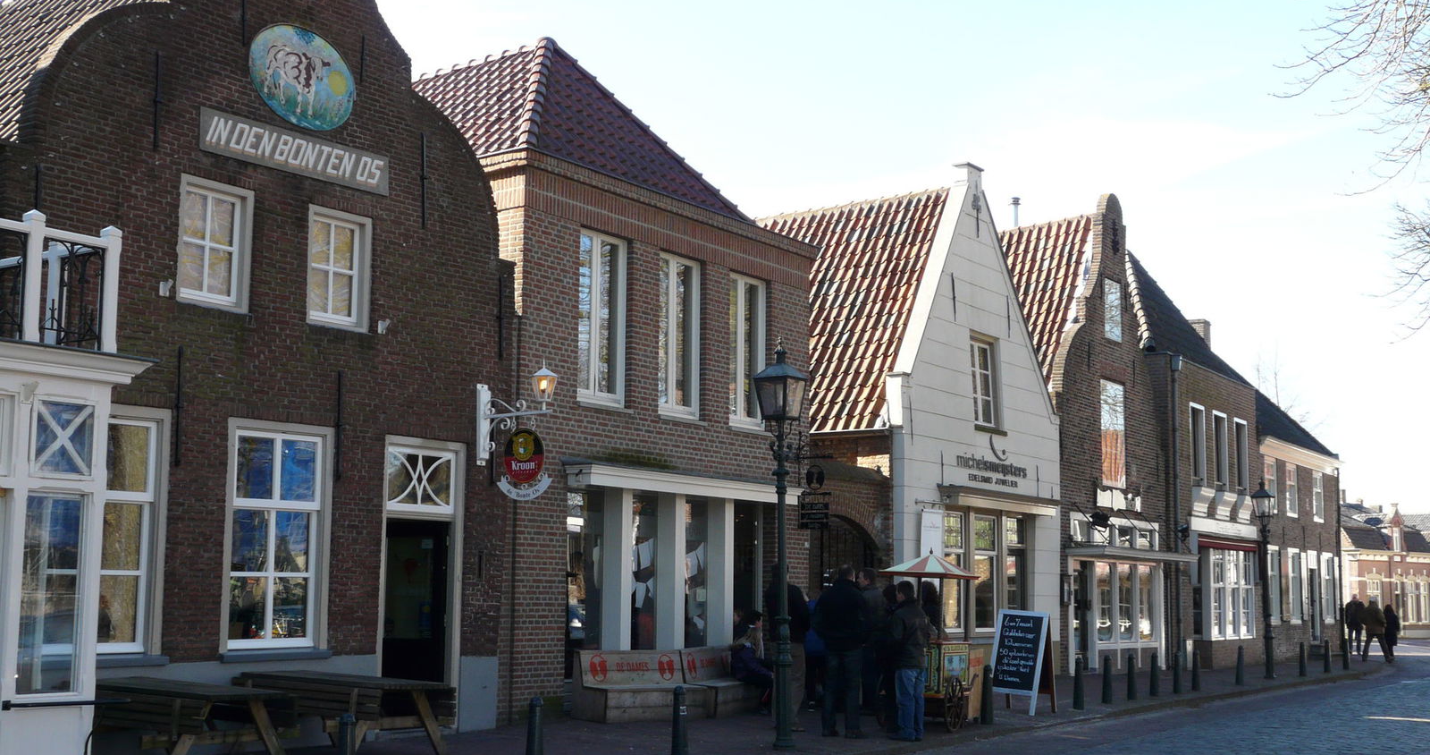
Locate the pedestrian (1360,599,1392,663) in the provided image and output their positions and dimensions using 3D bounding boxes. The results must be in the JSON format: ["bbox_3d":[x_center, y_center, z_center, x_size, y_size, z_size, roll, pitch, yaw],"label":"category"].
[{"bbox_3d":[18.297,6.985,48.000,0.650,1.760,0.550,-3,-8,25],"label":"pedestrian"}]

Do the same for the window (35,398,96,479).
[{"bbox_3d":[-4.041,0.382,10.738,0.080,0.470,0.430,-4,-9,33],"label":"window"}]

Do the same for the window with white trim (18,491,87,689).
[{"bbox_3d":[-4.069,1.326,10.604,0.080,1.220,0.420,-4,-9,33],"label":"window with white trim"}]

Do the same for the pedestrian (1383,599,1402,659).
[{"bbox_3d":[19.901,7.471,51.000,0.520,1.630,0.420,-3,-8,25],"label":"pedestrian"}]

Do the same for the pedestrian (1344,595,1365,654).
[{"bbox_3d":[19.354,7.471,52.500,0.550,1.750,0.400,-2,-8,23],"label":"pedestrian"}]

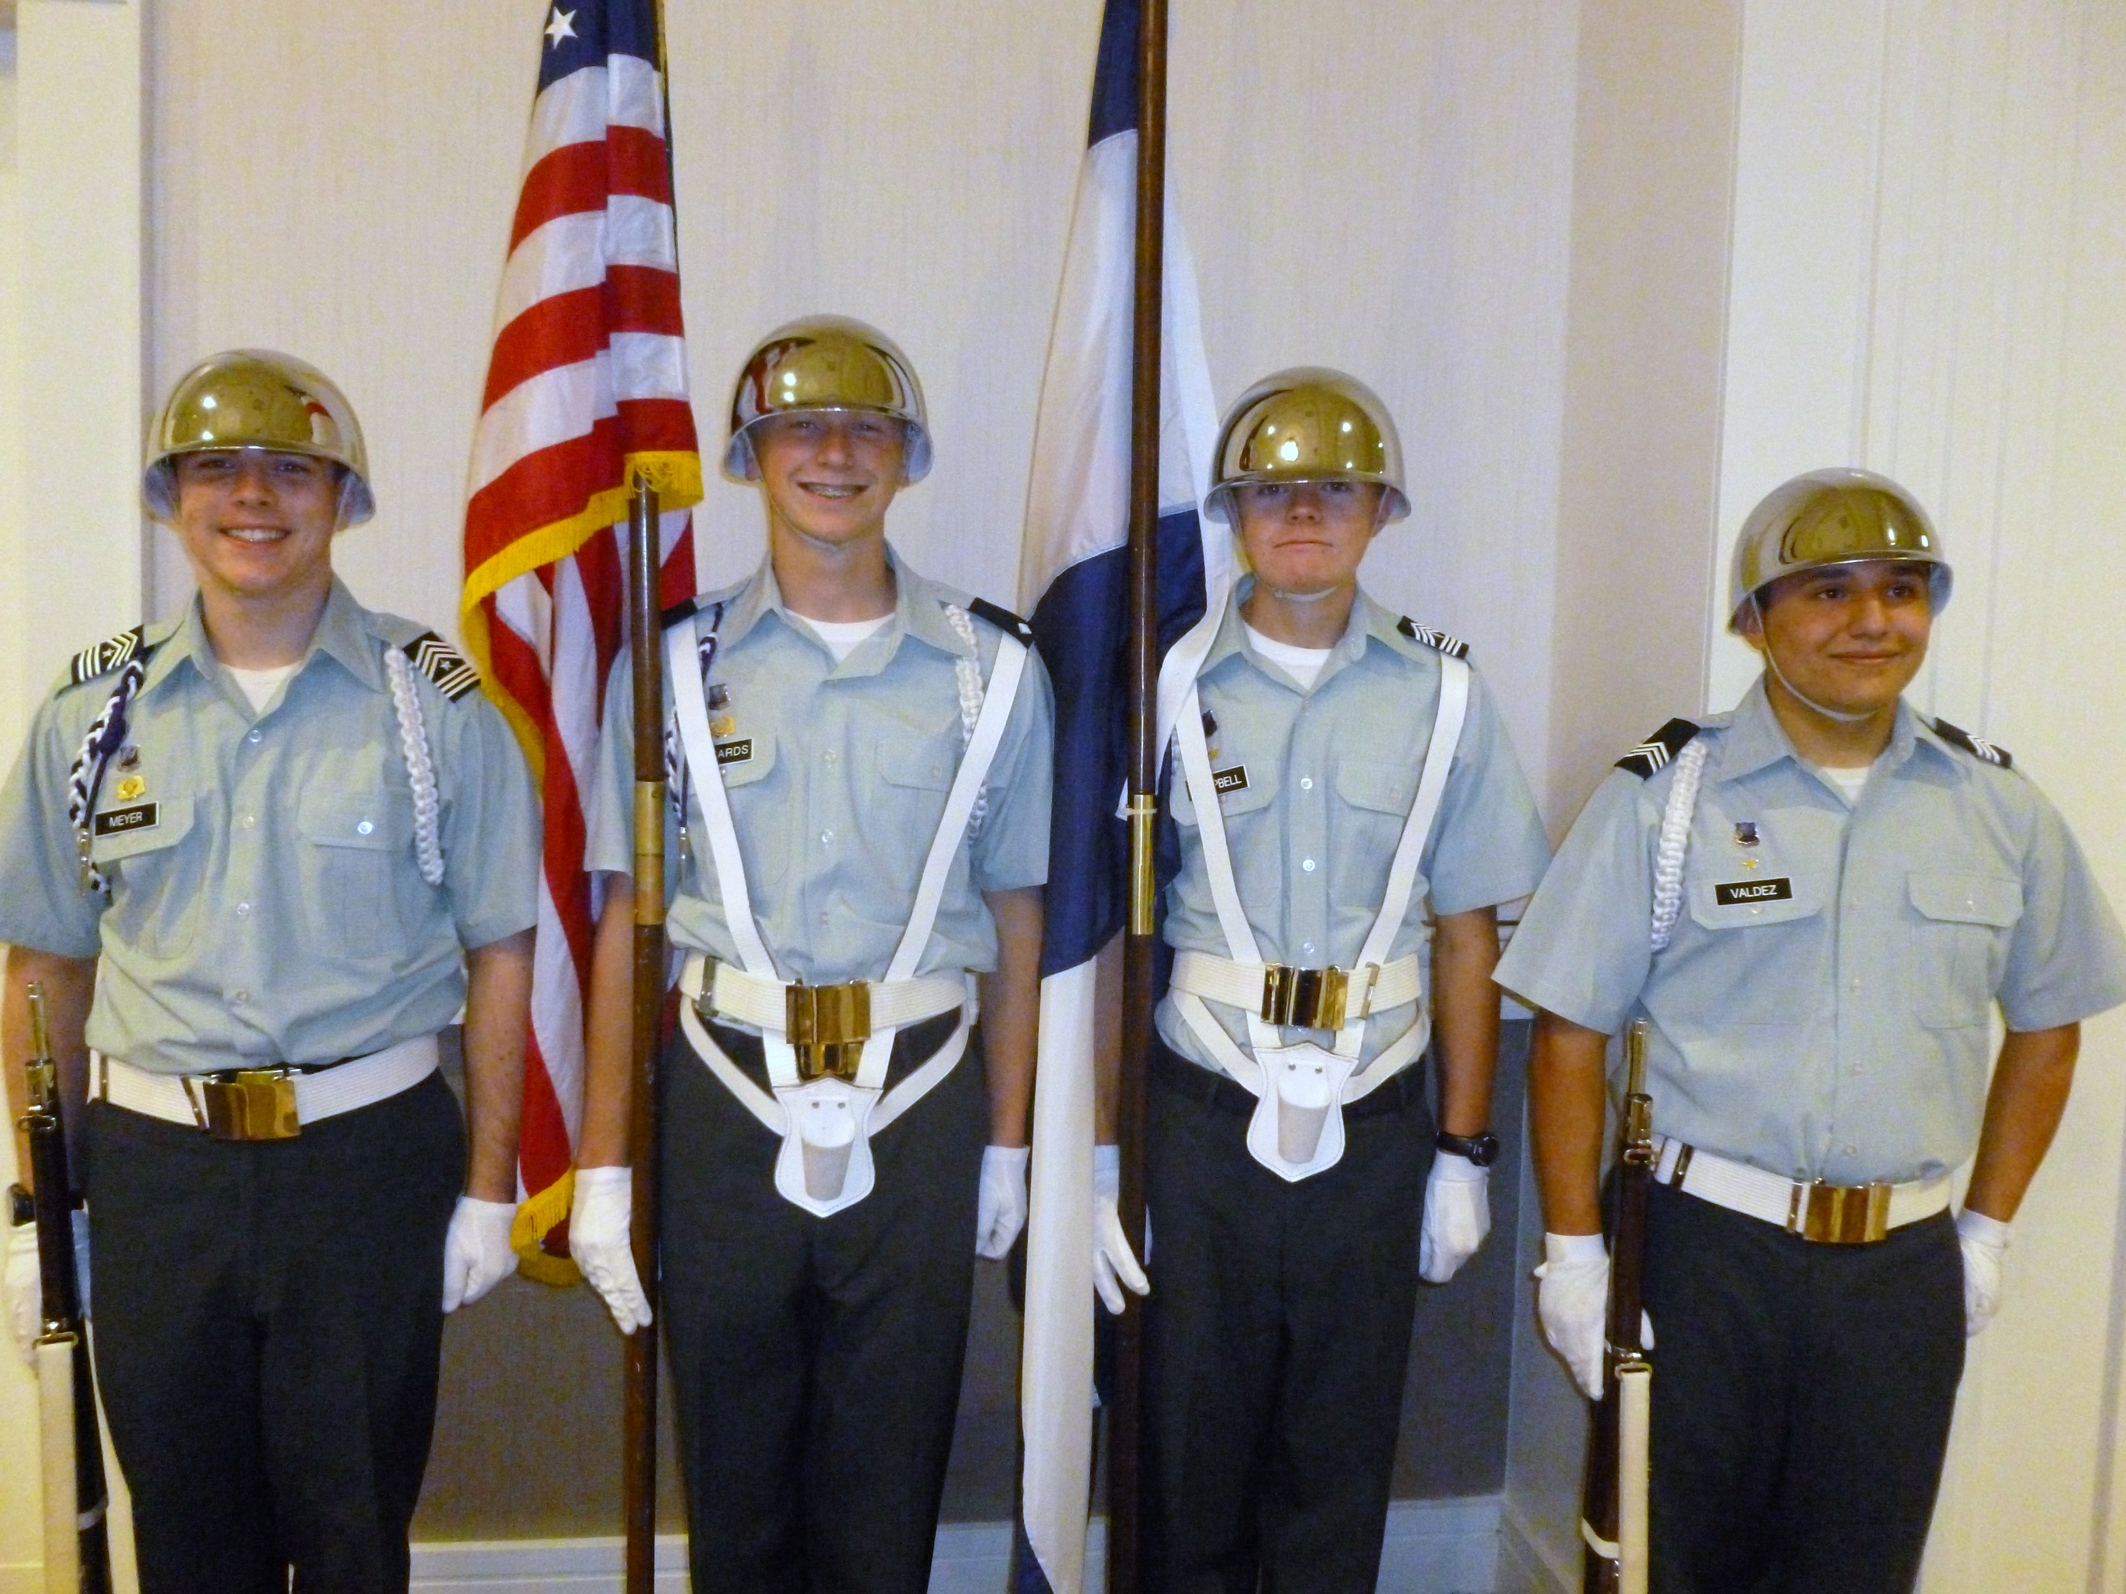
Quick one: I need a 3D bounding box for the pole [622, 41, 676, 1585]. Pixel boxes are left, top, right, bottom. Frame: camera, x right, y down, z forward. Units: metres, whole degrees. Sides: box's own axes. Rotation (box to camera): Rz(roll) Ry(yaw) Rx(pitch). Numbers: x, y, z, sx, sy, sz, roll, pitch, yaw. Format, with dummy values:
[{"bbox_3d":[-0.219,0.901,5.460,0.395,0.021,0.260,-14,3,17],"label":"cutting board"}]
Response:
[{"bbox_3d":[-0.445,0.025,1.848,0.032,2.500,0.032,1,4,0],"label":"pole"}]

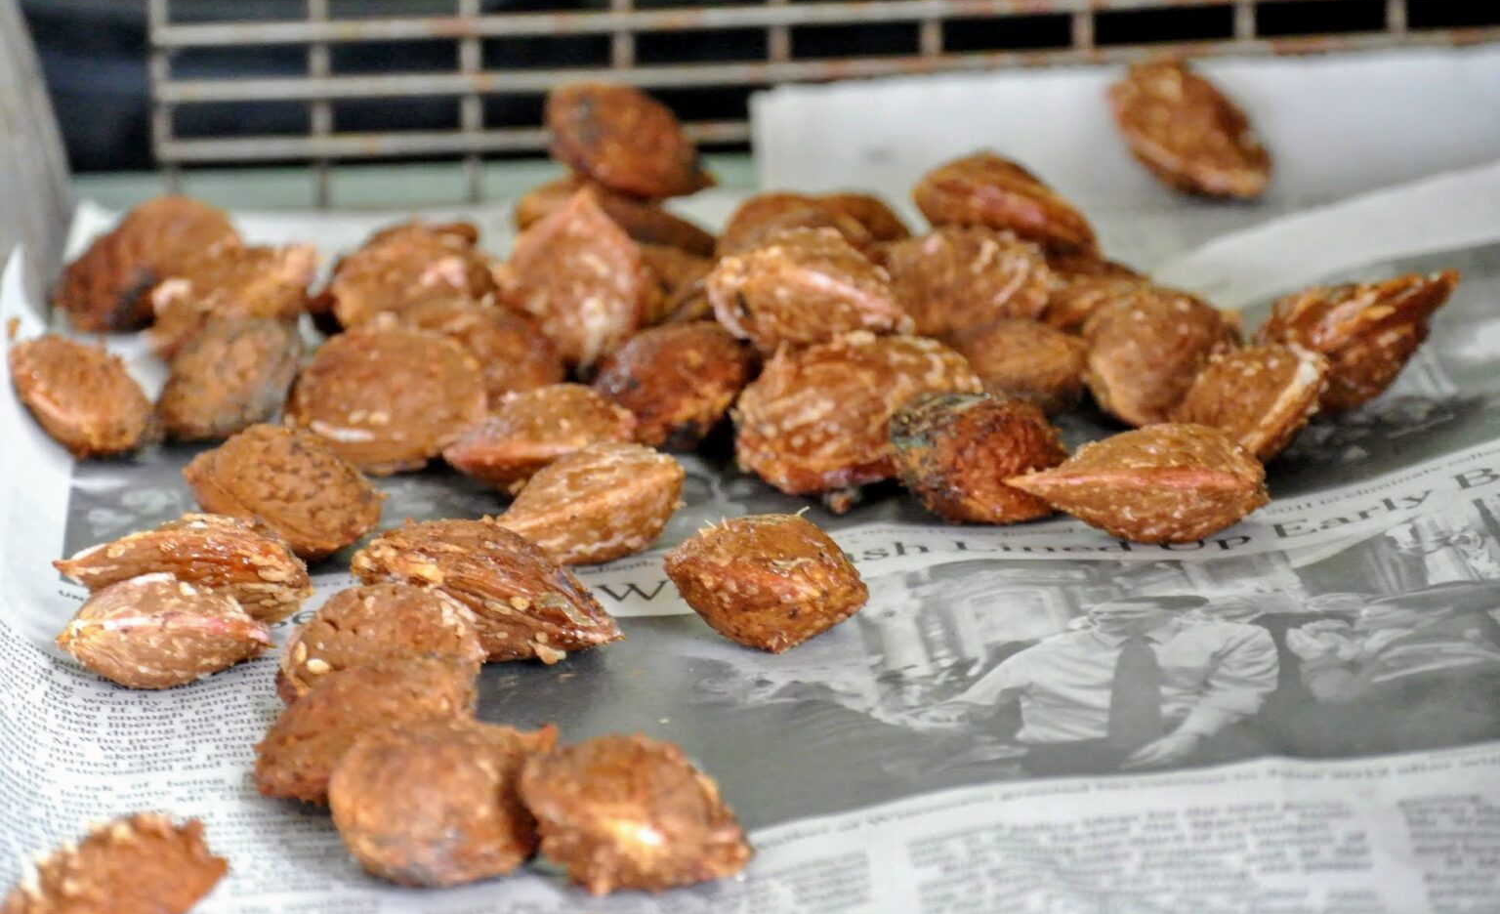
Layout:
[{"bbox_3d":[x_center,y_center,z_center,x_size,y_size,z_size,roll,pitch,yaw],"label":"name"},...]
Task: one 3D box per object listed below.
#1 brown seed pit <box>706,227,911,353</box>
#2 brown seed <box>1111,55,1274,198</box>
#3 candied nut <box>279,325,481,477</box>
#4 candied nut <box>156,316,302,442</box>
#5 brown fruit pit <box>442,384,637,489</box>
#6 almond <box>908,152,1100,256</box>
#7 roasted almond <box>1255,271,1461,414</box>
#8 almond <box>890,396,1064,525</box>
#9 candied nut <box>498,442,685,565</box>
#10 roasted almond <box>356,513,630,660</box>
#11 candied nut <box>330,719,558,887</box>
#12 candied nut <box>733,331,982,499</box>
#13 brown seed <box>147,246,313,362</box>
[{"bbox_3d":[0.010,-0.027,1.175,0.035,0.019,0.025,15,11,15],"label":"brown seed pit"},{"bbox_3d":[0.071,-0.053,1.165,0.031,0.014,0.021,34,49,15],"label":"brown seed"},{"bbox_3d":[-0.055,-0.009,1.074,0.030,0.018,0.027,0,42,0],"label":"candied nut"},{"bbox_3d":[-0.076,-0.011,1.040,0.028,0.015,0.021,-26,40,-38],"label":"candied nut"},{"bbox_3d":[-0.033,-0.003,1.140,0.032,0.017,0.025,-9,18,-23],"label":"brown fruit pit"},{"bbox_3d":[0.039,-0.039,1.093,0.029,0.014,0.021,18,23,16],"label":"almond"},{"bbox_3d":[0.088,-0.017,1.043,0.032,0.016,0.022,-30,27,-16],"label":"roasted almond"},{"bbox_3d":[0.034,0.000,1.056,0.026,0.018,0.024,6,23,14],"label":"almond"},{"bbox_3d":[-0.023,0.007,1.042,0.029,0.017,0.022,-11,30,-26],"label":"candied nut"},{"bbox_3d":[-0.037,0.019,1.010,0.041,0.018,0.025,10,29,23],"label":"roasted almond"},{"bbox_3d":[-0.040,0.045,0.943,0.030,0.018,0.025,-4,42,-9],"label":"candied nut"},{"bbox_3d":[0.015,-0.006,1.022,0.036,0.018,0.026,-9,54,-9],"label":"candied nut"},{"bbox_3d":[-0.086,-0.026,1.195,0.031,0.018,0.024,-19,27,-25],"label":"brown seed"}]

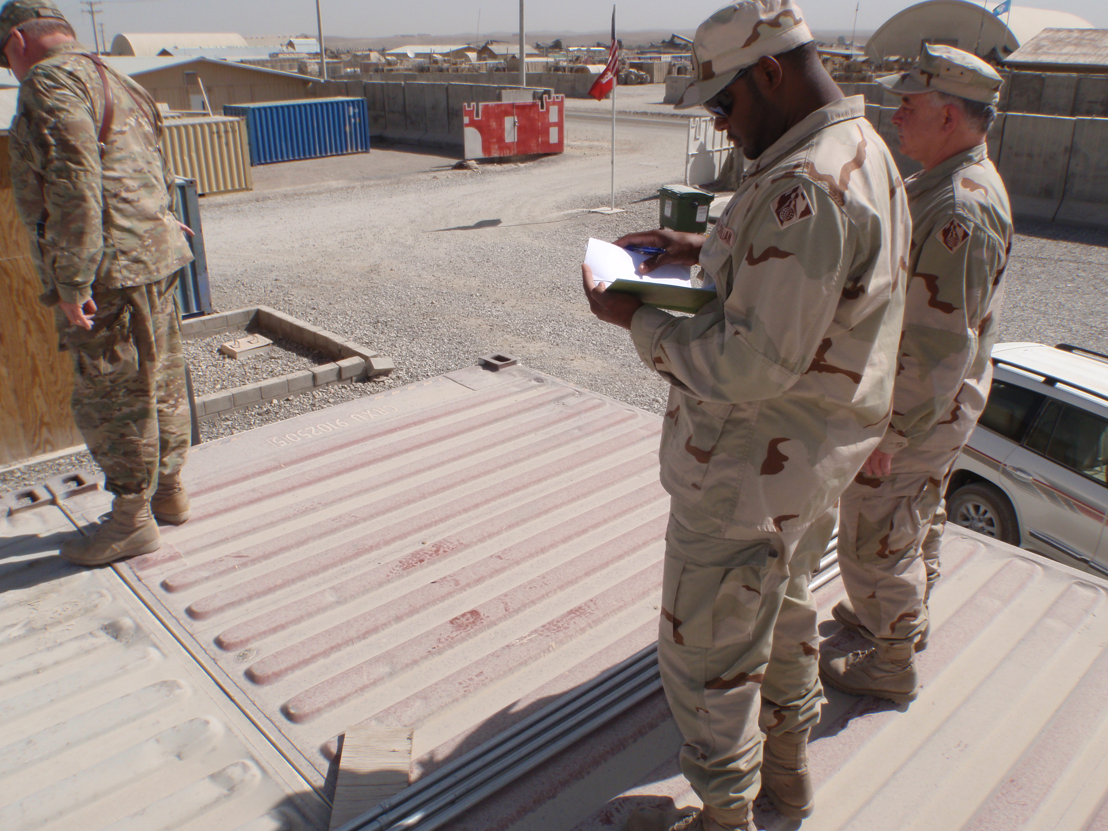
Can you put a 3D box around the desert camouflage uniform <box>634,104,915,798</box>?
[{"bbox_3d":[0.410,0.153,1.840,0.520,1.500,0.560,10,24,22],"label":"desert camouflage uniform"}]

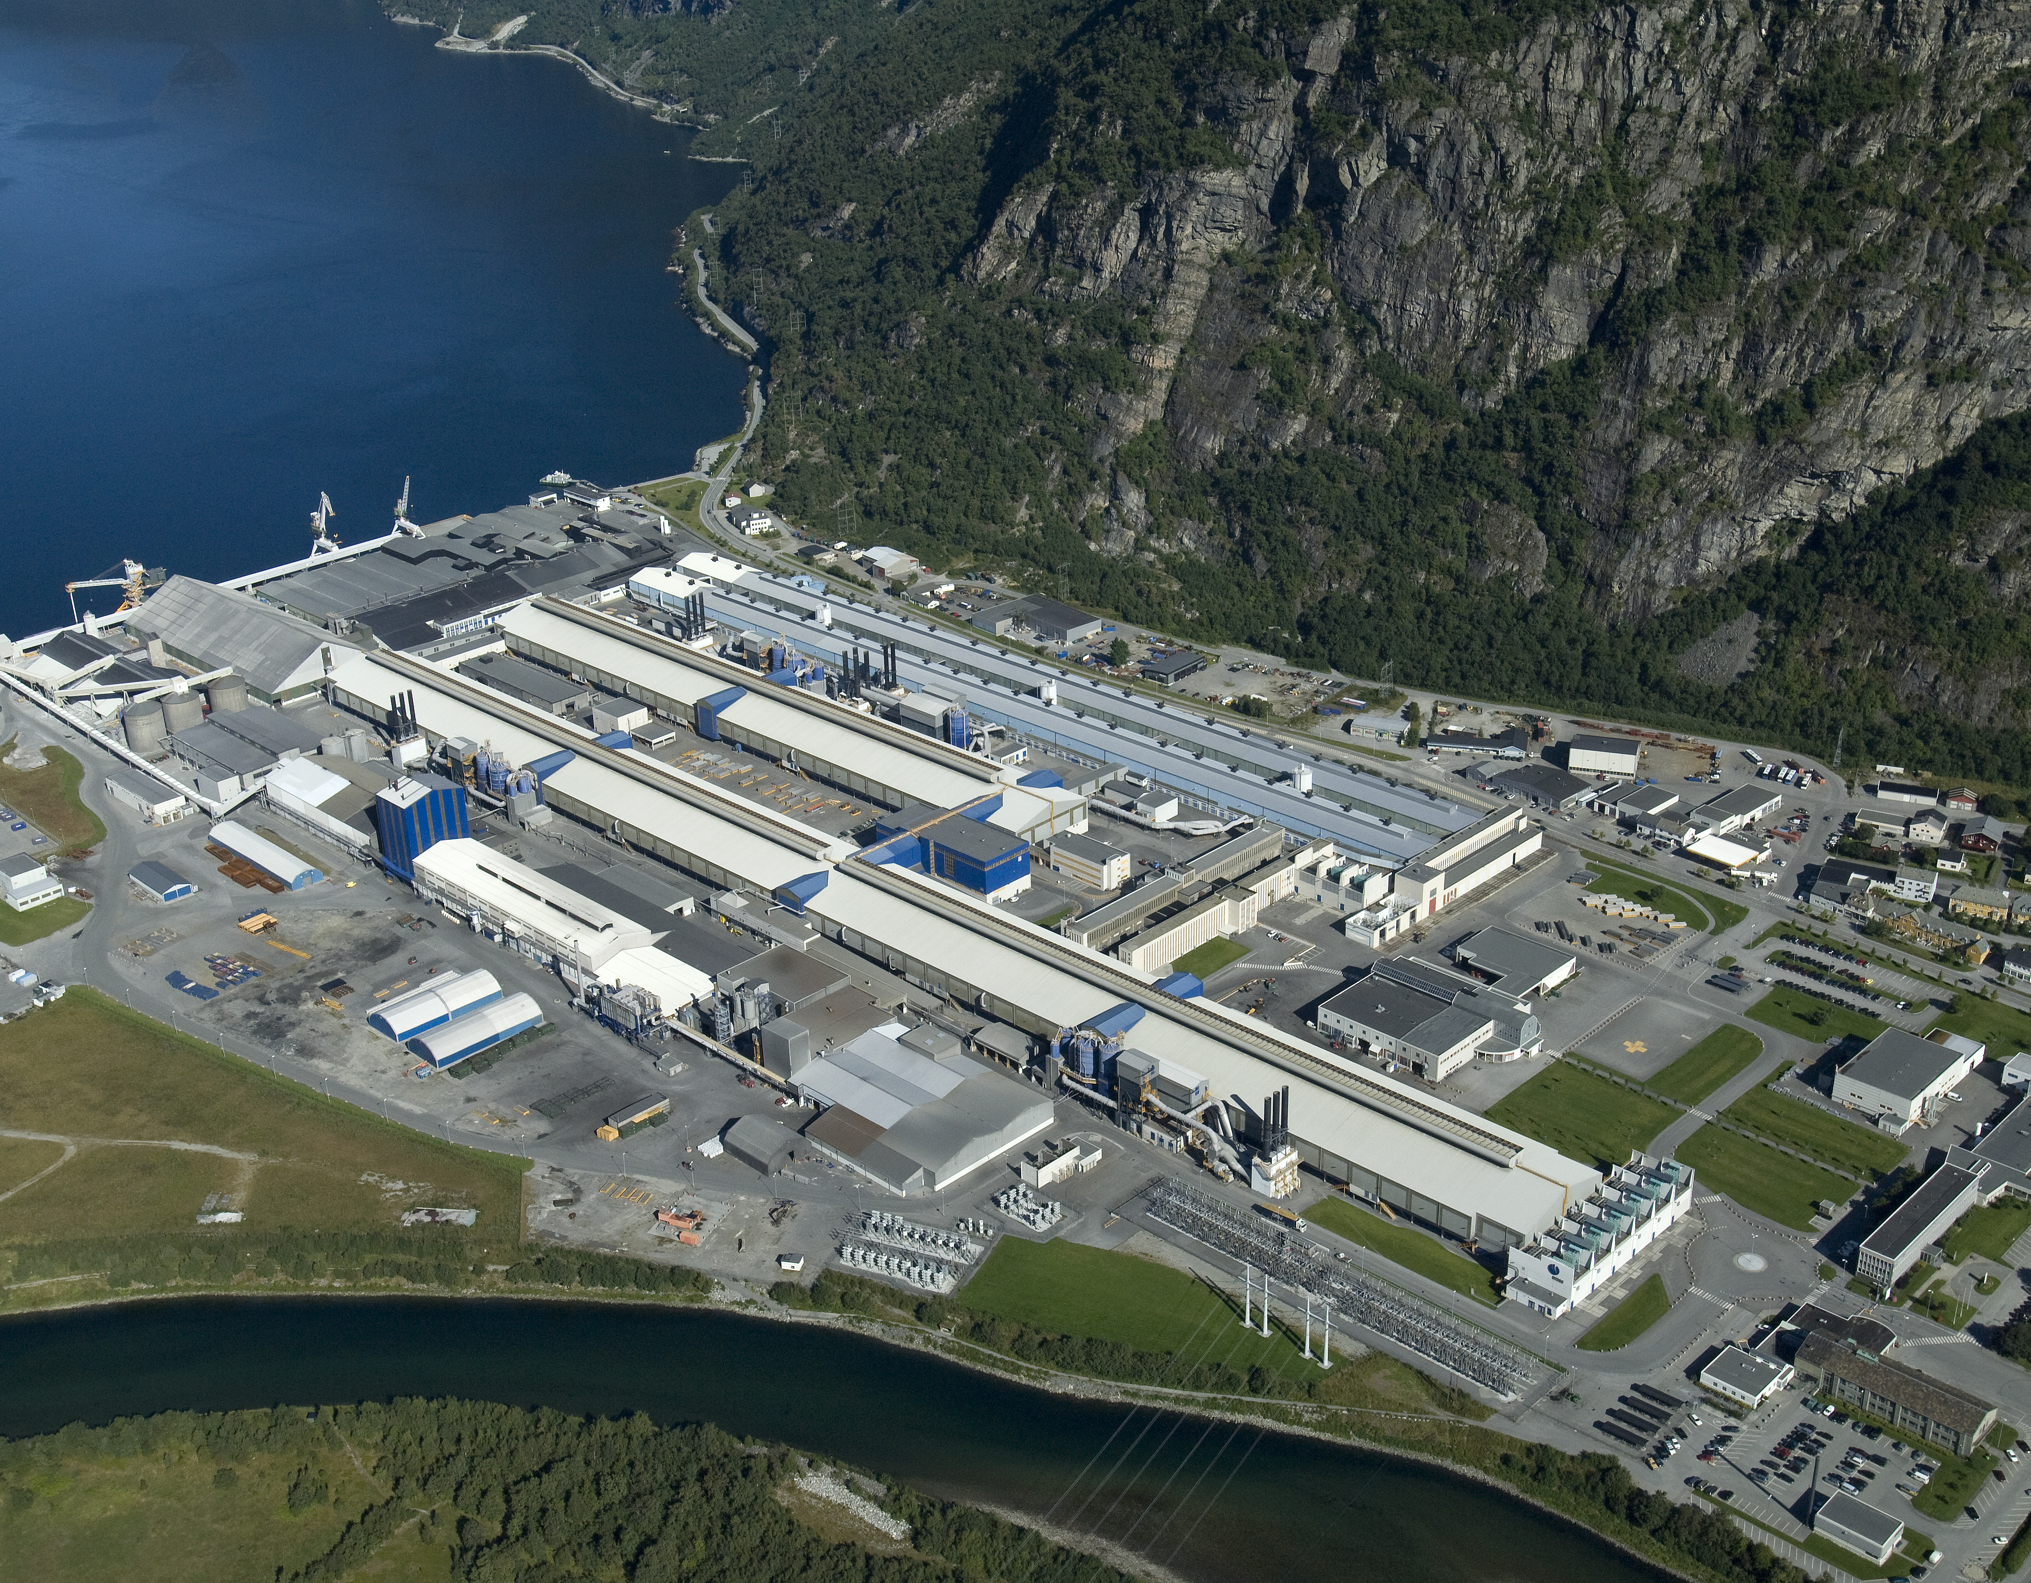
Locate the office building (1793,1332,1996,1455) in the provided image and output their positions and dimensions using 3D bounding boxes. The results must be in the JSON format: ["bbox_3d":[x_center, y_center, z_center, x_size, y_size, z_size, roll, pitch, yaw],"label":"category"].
[{"bbox_3d":[262.440,176.550,709.770,54.660,9.450,18.920,21,33,39],"label":"office building"}]

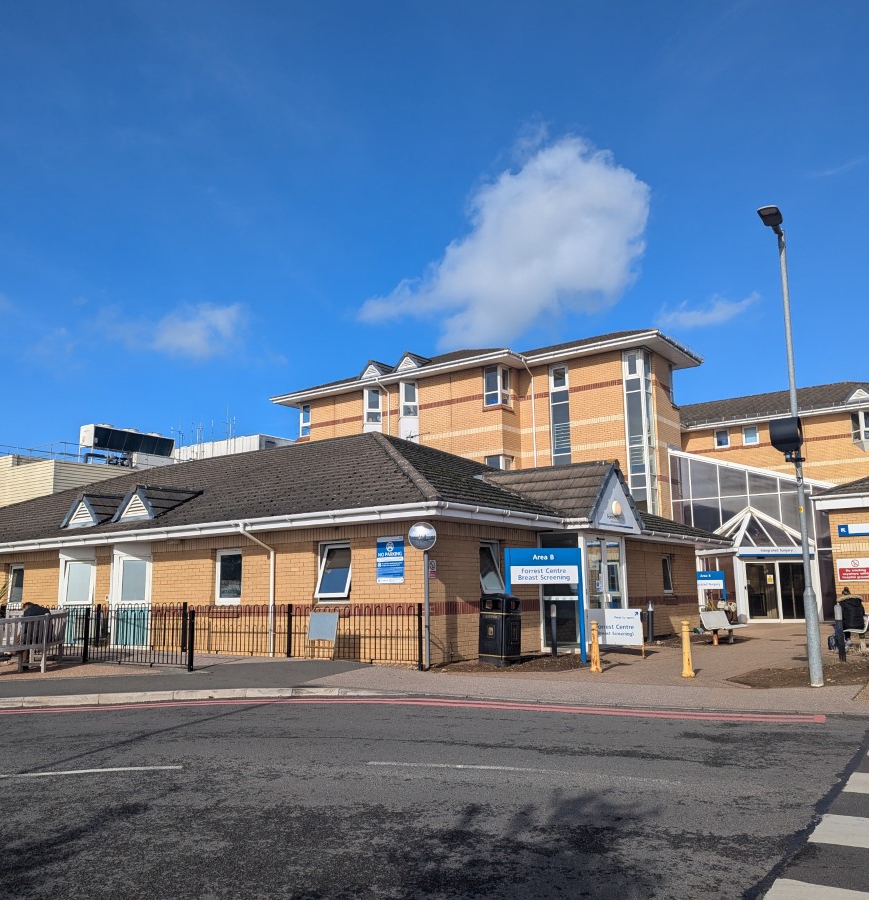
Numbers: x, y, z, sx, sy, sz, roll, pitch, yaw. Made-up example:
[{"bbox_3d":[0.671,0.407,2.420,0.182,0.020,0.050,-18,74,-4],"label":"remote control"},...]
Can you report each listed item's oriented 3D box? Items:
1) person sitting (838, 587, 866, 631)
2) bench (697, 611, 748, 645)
[{"bbox_3d":[7.908,3.228,15.934,0.640,1.200,0.480,-8,-12,35],"label":"person sitting"},{"bbox_3d":[6.312,3.847,18.009,0.560,0.730,1.600,-8,-12,36],"label":"bench"}]

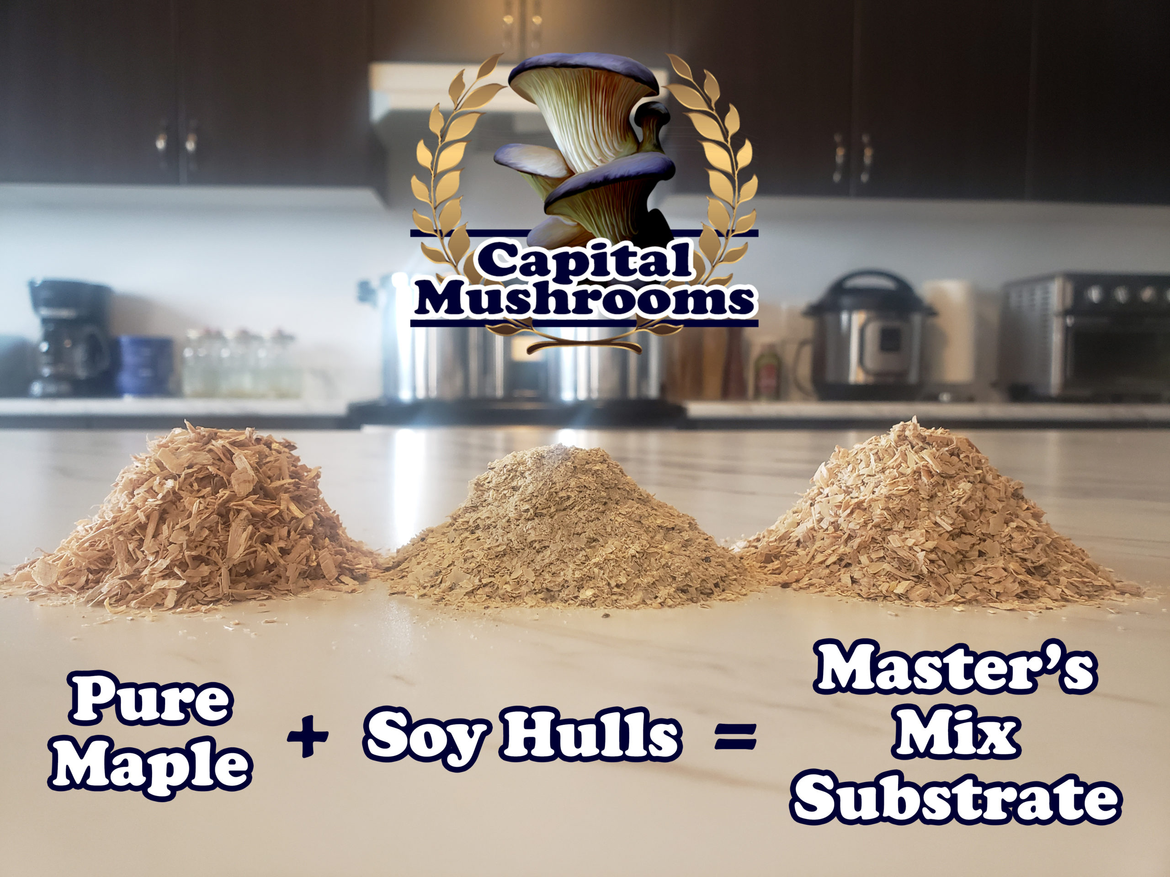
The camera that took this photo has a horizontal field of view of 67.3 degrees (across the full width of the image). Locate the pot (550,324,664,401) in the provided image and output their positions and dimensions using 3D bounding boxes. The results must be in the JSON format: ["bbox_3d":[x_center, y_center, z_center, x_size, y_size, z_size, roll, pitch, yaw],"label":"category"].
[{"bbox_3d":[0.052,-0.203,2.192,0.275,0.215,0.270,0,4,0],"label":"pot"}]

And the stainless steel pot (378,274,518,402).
[{"bbox_3d":[-0.339,-0.252,2.168,0.335,0.315,0.325,0,4,-2],"label":"stainless steel pot"}]

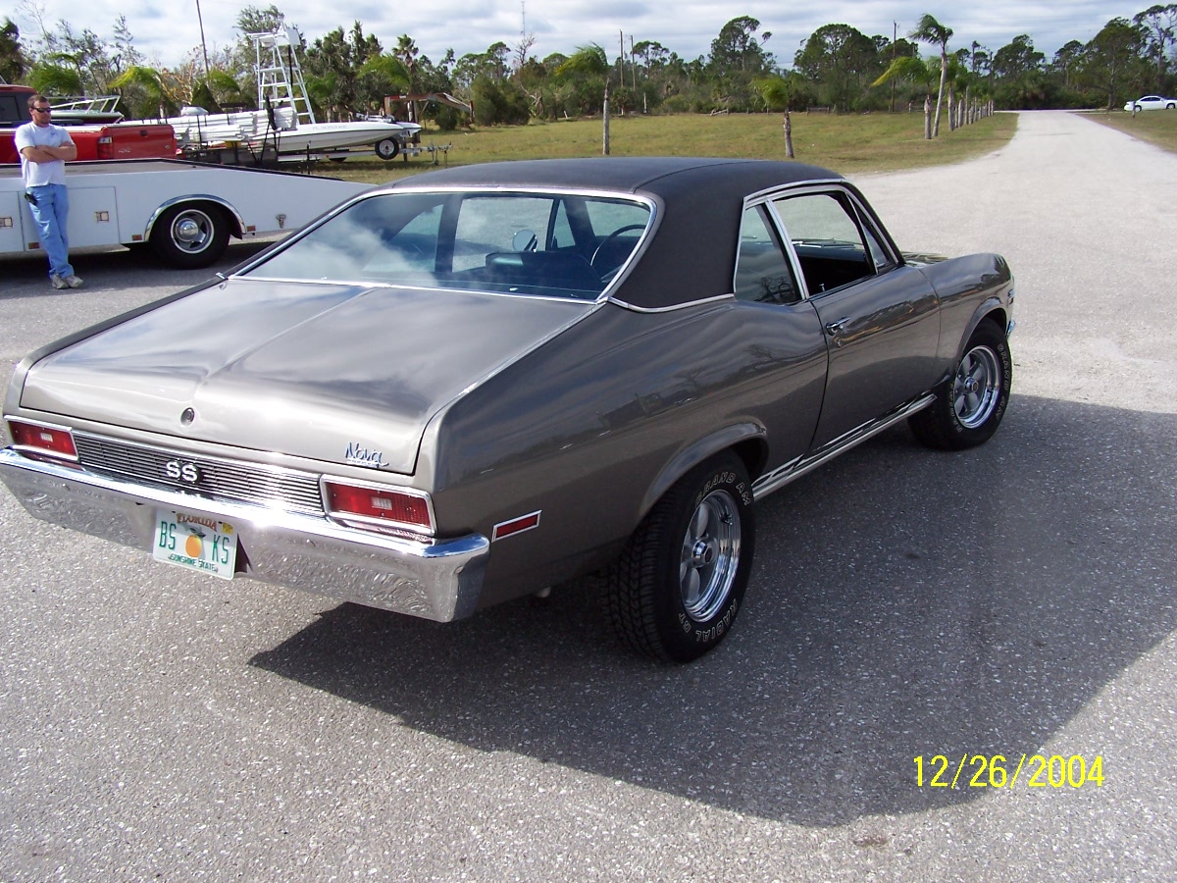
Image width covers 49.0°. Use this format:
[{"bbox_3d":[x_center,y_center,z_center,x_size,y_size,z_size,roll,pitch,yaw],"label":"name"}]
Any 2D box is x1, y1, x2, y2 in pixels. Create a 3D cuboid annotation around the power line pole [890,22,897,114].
[{"bbox_3d":[32.493,-39.733,136.982,0.330,9.394,0.330,2,15,13],"label":"power line pole"}]

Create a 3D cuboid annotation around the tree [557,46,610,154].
[{"bbox_3d":[-0.152,-11.284,42.848,1.809,3.490,1.628,-1,15,1],"label":"tree"}]

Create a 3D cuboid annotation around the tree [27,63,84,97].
[{"bbox_3d":[-18.517,-11.488,45.324,1.843,3.529,1.659,-7,16,-20],"label":"tree"}]

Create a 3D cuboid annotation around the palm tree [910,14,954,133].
[{"bbox_3d":[14.412,-15.403,54.464,1.748,4.926,1.574,3,15,14],"label":"palm tree"}]

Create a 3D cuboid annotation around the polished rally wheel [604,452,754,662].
[{"bbox_3d":[0.296,0.344,4.060,0.240,0.675,0.675,8,17,33],"label":"polished rally wheel"}]

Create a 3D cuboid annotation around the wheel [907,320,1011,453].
[{"bbox_3d":[1.830,-0.281,6.366,0.650,0.650,0.225,-14,19,-39],"label":"wheel"}]

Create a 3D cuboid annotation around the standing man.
[{"bbox_3d":[-5.319,-2.483,12.750,0.560,1.810,0.450,-11,18,-34],"label":"standing man"}]

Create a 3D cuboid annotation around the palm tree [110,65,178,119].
[{"bbox_3d":[-15.526,-11.488,45.446,2.214,3.332,1.992,-6,15,-17],"label":"palm tree"}]

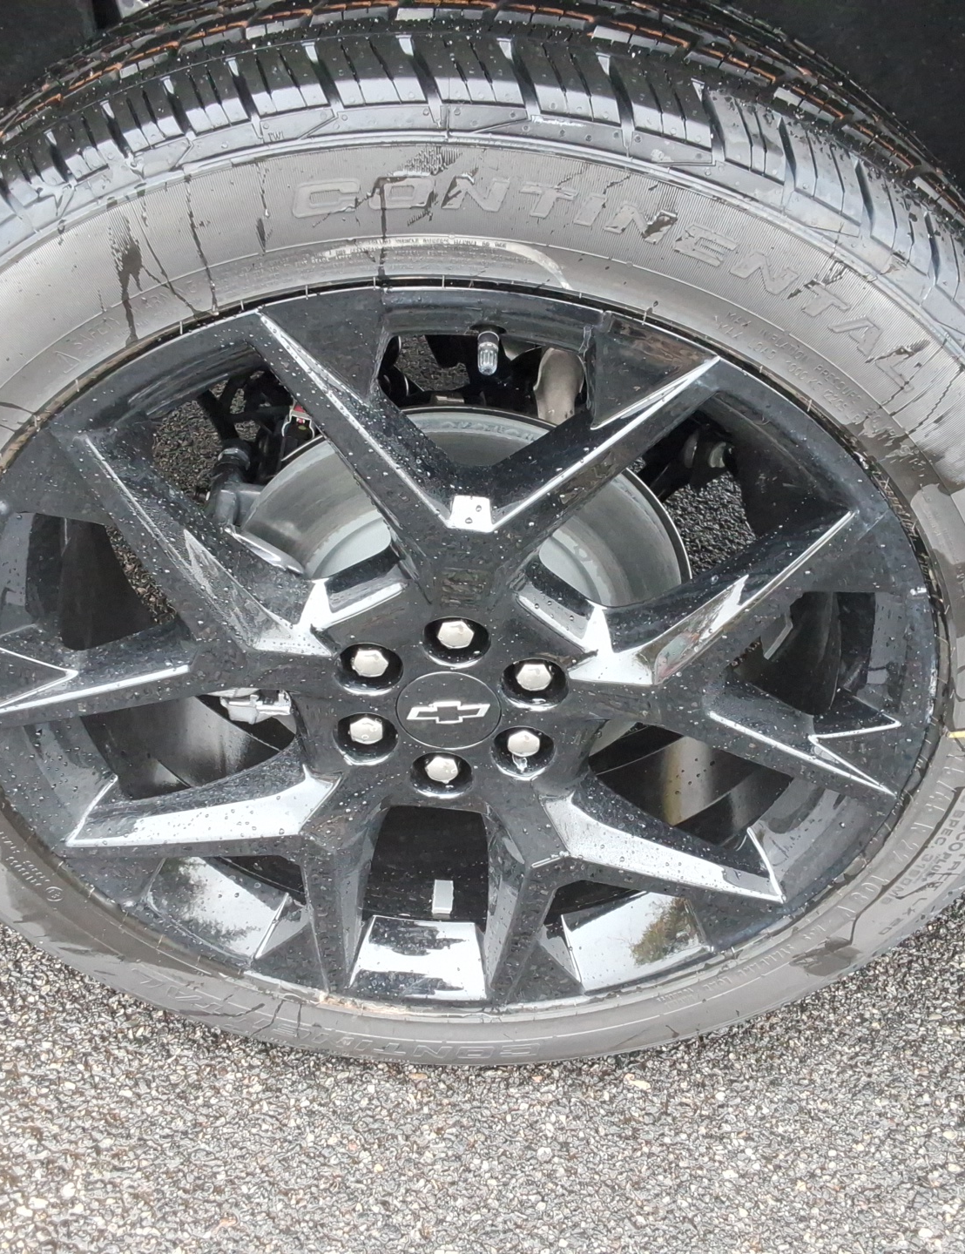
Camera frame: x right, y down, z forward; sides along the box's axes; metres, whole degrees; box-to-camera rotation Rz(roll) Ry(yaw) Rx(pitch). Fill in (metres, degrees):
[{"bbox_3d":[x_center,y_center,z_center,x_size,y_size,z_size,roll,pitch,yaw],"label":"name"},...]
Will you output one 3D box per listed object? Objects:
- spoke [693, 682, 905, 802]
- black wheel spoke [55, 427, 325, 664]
[{"bbox_3d":[0.203,0.067,0.866,0.143,0.046,0.036,23,37,-18],"label":"spoke"},{"bbox_3d":[-0.164,-0.058,0.776,0.045,0.172,0.045,-25,36,21],"label":"black wheel spoke"}]

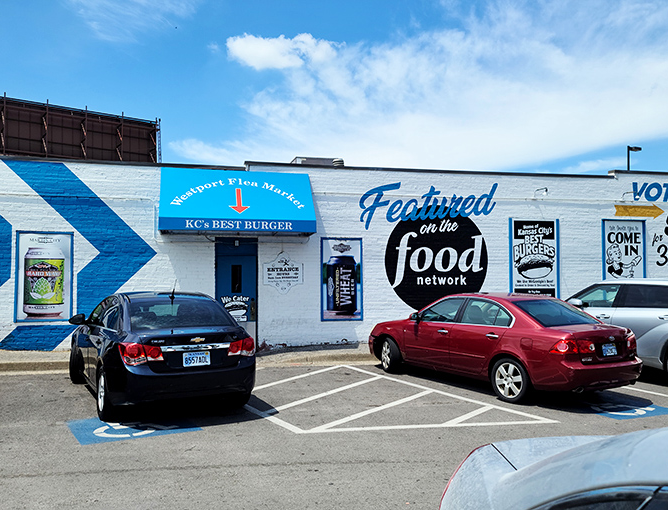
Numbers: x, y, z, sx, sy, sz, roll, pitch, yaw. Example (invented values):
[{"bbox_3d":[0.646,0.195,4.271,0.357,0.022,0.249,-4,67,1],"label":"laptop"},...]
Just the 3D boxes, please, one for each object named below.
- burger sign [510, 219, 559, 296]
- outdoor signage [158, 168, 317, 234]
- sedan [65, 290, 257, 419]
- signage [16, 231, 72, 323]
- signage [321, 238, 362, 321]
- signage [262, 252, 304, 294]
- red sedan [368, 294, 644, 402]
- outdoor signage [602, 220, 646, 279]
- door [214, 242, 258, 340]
[{"bbox_3d":[5.151,0.162,12.557,1.420,2.152,0.060,0,-2,-10],"label":"burger sign"},{"bbox_3d":[-2.150,-1.197,10.848,3.311,1.489,0.900,0,-2,-10],"label":"outdoor signage"},{"bbox_3d":[-2.747,1.350,7.453,1.796,1.476,4.597,3,-5,-33],"label":"sedan"},{"bbox_3d":[-6.184,0.464,10.483,1.123,1.919,0.060,0,-2,-10],"label":"signage"},{"bbox_3d":[0.206,0.587,11.640,1.009,1.973,0.060,0,-2,-10],"label":"signage"},{"bbox_3d":[-1.159,0.423,11.404,0.956,1.011,0.030,0,-2,-10],"label":"signage"},{"bbox_3d":[2.470,1.412,8.431,1.805,1.480,4.740,3,-4,-32],"label":"red sedan"},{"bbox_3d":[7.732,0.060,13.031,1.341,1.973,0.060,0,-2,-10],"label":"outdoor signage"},{"bbox_3d":[-2.226,0.898,11.266,0.952,2.572,0.120,0,-2,-10],"label":"door"}]

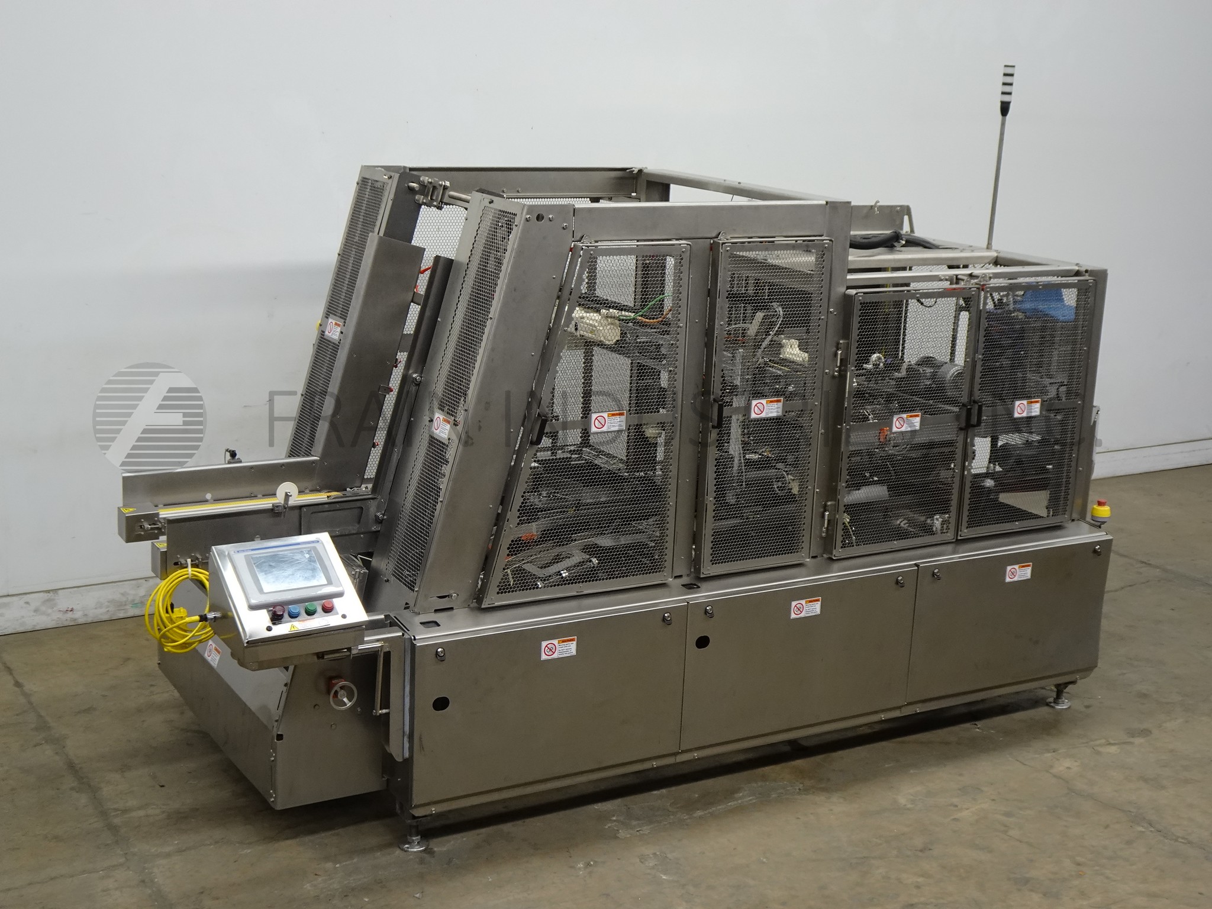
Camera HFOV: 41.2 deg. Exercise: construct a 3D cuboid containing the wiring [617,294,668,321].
[{"bbox_3d":[0.142,-0.554,6.100,0.160,0.090,0.120,-6,15,-29],"label":"wiring"}]

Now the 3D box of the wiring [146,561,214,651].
[{"bbox_3d":[-1.431,0.521,5.420,0.235,0.285,0.110,-6,15,-29],"label":"wiring"}]

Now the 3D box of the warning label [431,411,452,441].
[{"bbox_3d":[-0.595,-0.104,5.808,0.004,0.071,0.140,12,7,-32],"label":"warning label"}]

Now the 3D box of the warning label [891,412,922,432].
[{"bbox_3d":[1.215,-0.130,6.511,0.140,0.071,0.004,-6,16,-29],"label":"warning label"}]

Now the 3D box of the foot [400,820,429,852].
[{"bbox_3d":[-0.663,1.308,5.559,0.104,0.098,0.104,2,13,0],"label":"foot"}]

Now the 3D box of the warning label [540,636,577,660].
[{"bbox_3d":[-0.161,0.669,5.554,0.134,0.066,0.002,-6,15,-29],"label":"warning label"}]

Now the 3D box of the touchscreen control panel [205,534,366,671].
[{"bbox_3d":[-1.063,0.497,5.359,0.410,0.195,0.420,-6,47,-31],"label":"touchscreen control panel"}]

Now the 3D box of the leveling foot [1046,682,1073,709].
[{"bbox_3d":[1.995,1.048,7.060,0.104,0.098,0.104,2,13,0],"label":"leveling foot"}]

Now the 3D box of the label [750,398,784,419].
[{"bbox_3d":[0.613,-0.178,6.135,0.140,0.071,0.004,-6,16,-29],"label":"label"}]

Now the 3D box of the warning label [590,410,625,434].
[{"bbox_3d":[0.009,-0.119,5.802,0.140,0.071,0.004,-6,16,-29],"label":"warning label"}]

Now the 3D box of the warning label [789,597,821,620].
[{"bbox_3d":[0.754,0.579,6.064,0.134,0.066,0.002,-6,15,-29],"label":"warning label"}]

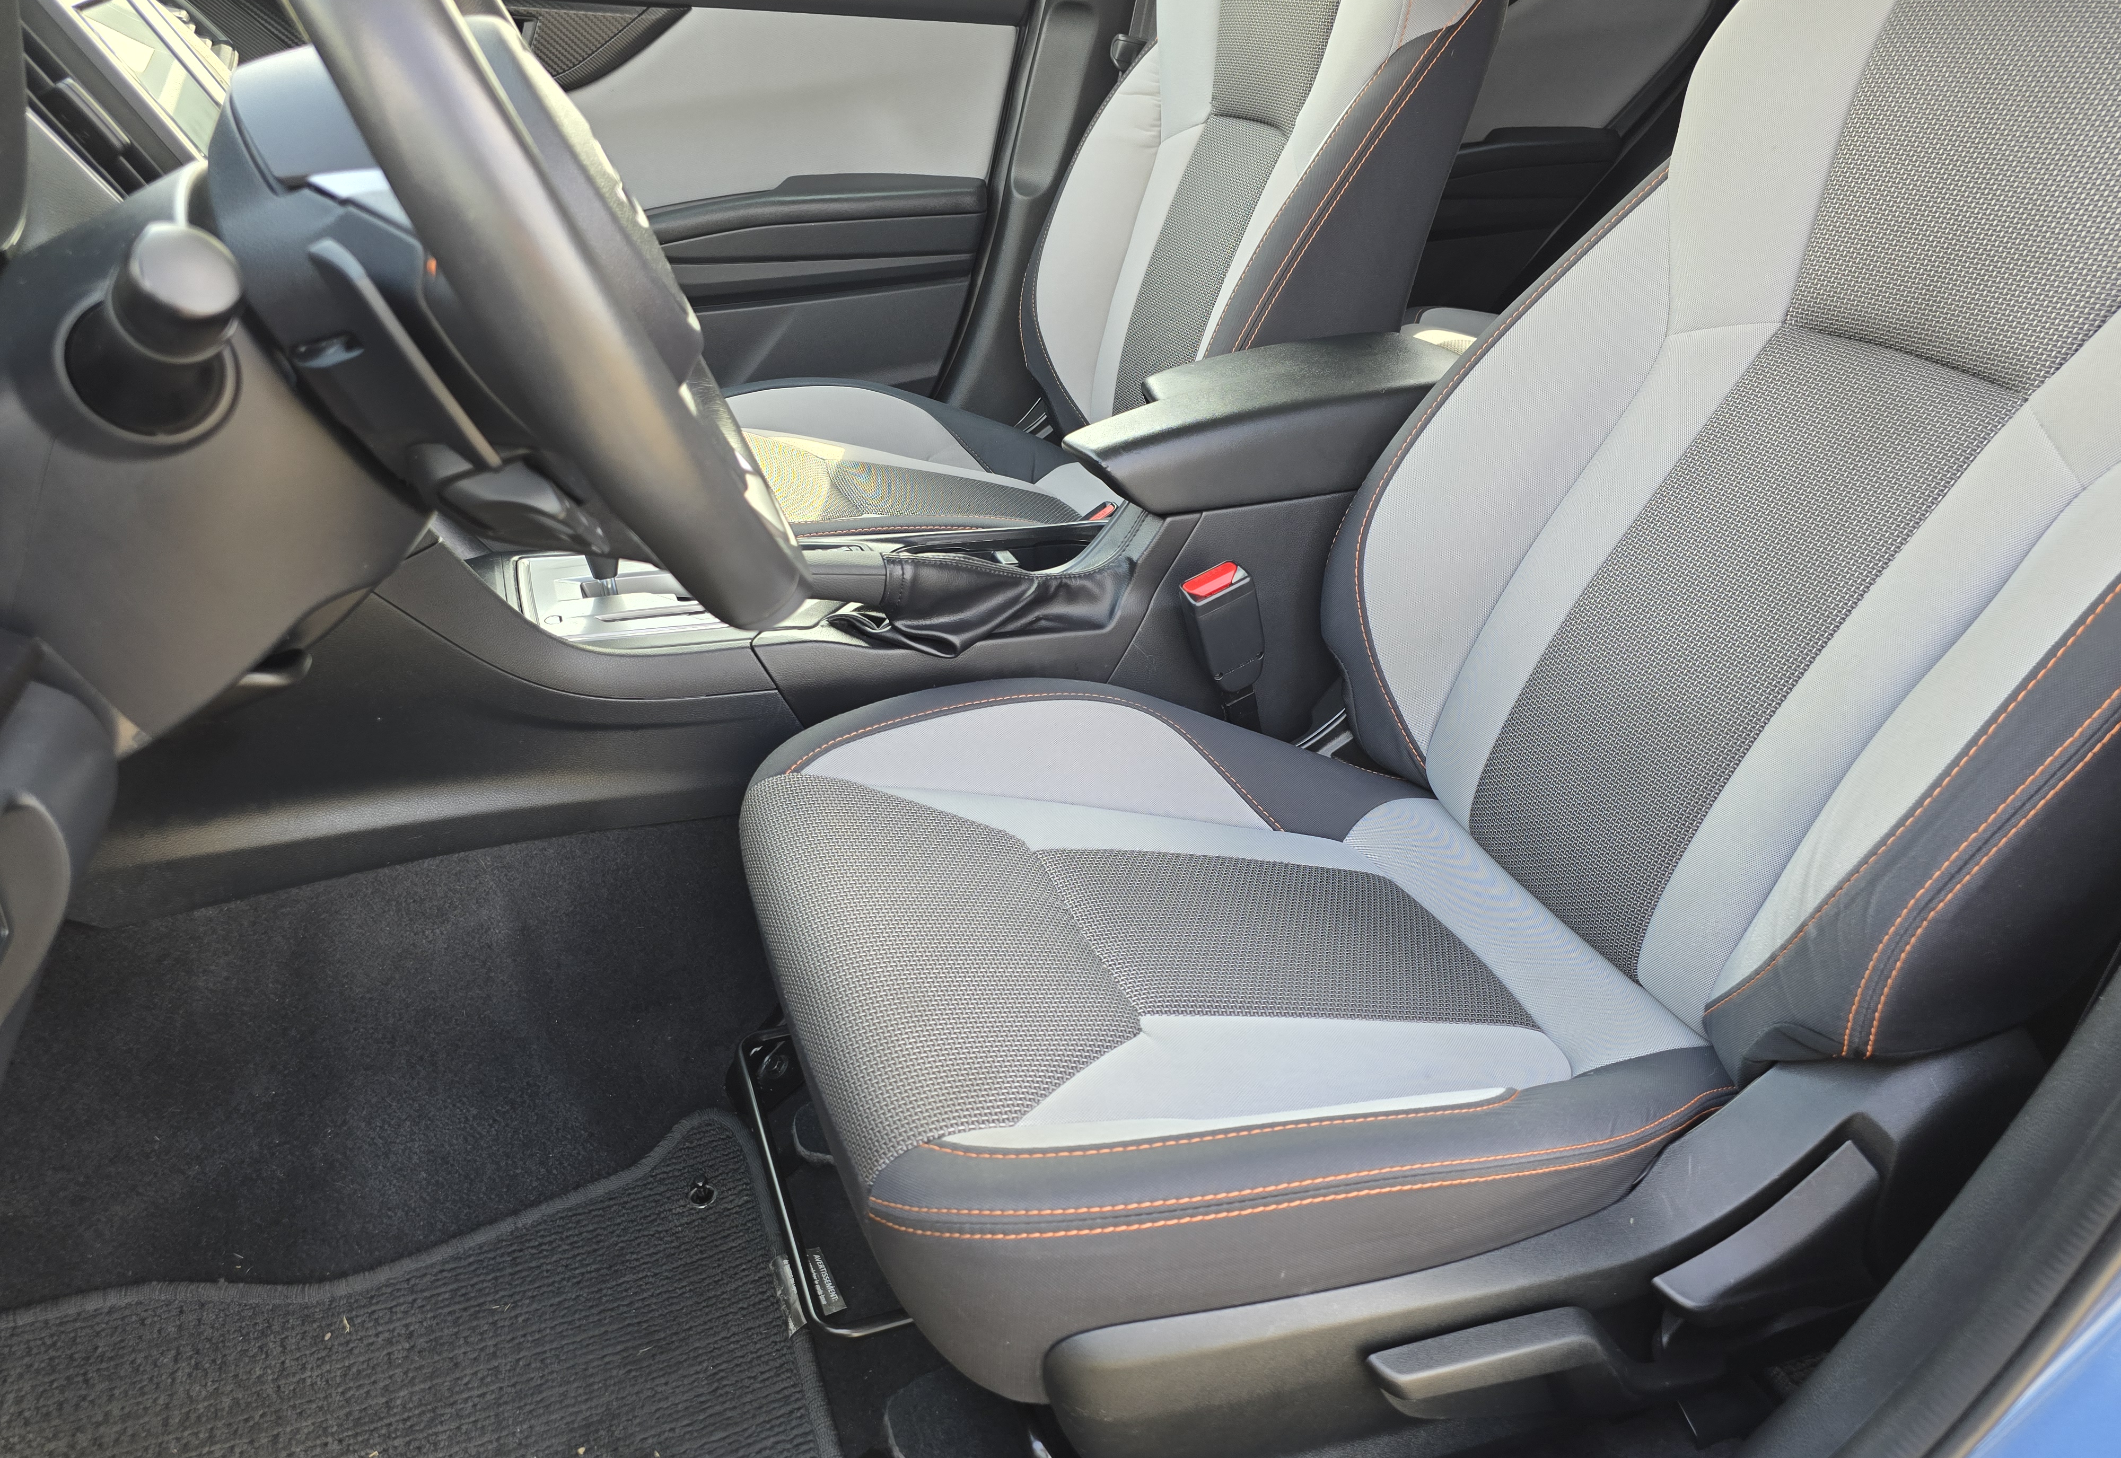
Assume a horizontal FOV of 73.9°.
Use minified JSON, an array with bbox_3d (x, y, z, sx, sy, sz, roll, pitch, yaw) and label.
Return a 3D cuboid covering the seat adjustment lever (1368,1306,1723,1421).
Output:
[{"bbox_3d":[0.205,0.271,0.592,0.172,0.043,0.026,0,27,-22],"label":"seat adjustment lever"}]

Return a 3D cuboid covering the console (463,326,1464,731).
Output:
[{"bbox_3d":[-0.032,-0.114,1.014,0.720,0.270,0.225,-9,31,-18],"label":"console"}]

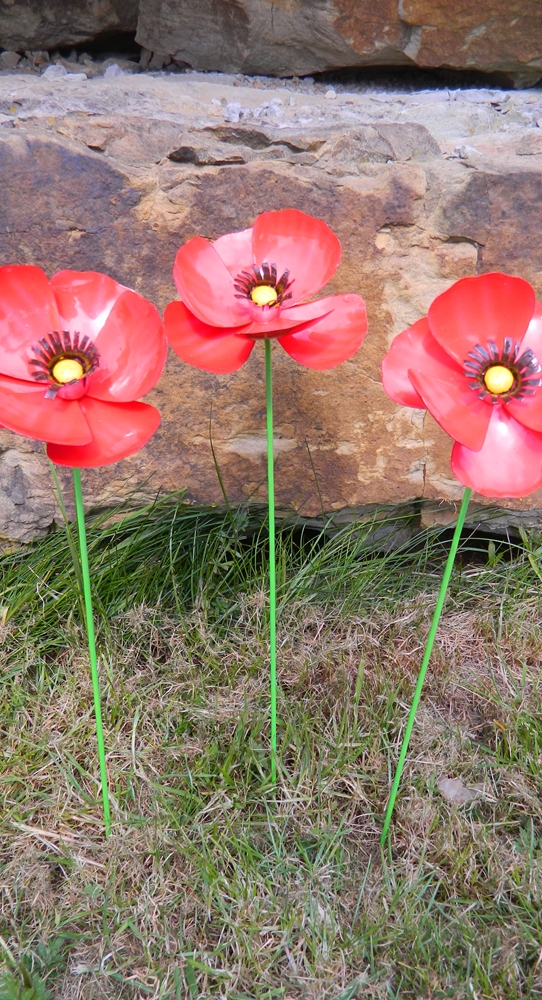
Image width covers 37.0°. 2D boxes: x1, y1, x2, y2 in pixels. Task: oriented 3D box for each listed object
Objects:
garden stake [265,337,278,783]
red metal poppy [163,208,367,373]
[{"bbox_3d":[0.001,0.106,0.953,0.006,0.600,0.006,-1,25,0],"label":"garden stake"},{"bbox_3d":[-0.006,-0.216,0.840,0.204,0.090,0.188,5,60,8],"label":"red metal poppy"}]

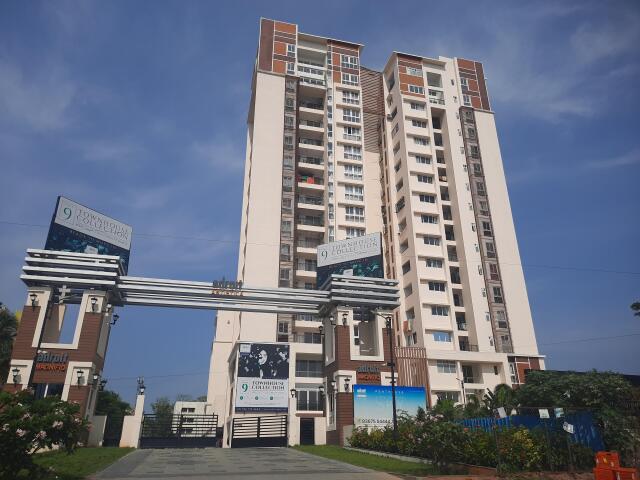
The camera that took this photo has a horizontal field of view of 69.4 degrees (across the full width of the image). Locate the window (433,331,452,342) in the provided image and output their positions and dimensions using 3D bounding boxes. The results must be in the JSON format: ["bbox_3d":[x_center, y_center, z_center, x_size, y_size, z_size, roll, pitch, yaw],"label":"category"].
[{"bbox_3d":[14.100,11.165,53.008,2.270,1.090,0.200,6,-25,-13],"label":"window"}]

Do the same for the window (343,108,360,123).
[{"bbox_3d":[4.352,-17.017,63.413,2.374,2.300,0.200,6,-24,-13],"label":"window"}]

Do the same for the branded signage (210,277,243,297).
[{"bbox_3d":[-6.776,3.466,33.655,2.263,1.395,0.200,6,-24,-13],"label":"branded signage"}]

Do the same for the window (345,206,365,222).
[{"bbox_3d":[4.345,-3.116,56.566,2.430,2.090,0.200,6,-25,-13],"label":"window"}]

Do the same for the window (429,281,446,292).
[{"bbox_3d":[14.088,5.611,55.495,2.170,1.150,0.200,6,-25,-13],"label":"window"}]

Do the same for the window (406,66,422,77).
[{"bbox_3d":[14.098,-24.951,68.640,2.509,1.468,0.150,6,-24,-13],"label":"window"}]

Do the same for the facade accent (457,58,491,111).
[{"bbox_3d":[23.637,-23.931,71.018,4.597,9.108,0.300,6,-24,-13],"label":"facade accent"}]

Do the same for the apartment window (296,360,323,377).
[{"bbox_3d":[-1.045,13.629,48.795,2.980,1.760,0.200,6,-25,-13],"label":"apartment window"}]

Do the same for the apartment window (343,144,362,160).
[{"bbox_3d":[4.325,-11.361,60.317,2.375,1.960,0.150,6,-24,-13],"label":"apartment window"}]

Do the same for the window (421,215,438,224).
[{"bbox_3d":[14.136,-2.588,59.184,2.300,1.180,0.200,6,-25,-13],"label":"window"}]

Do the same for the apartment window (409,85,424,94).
[{"bbox_3d":[14.100,-21.796,67.219,2.520,1.480,0.200,6,-25,-13],"label":"apartment window"}]

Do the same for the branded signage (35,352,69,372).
[{"bbox_3d":[-17.136,7.832,29.583,1.753,1.139,0.150,6,-24,-13],"label":"branded signage"}]

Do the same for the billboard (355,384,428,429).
[{"bbox_3d":[4.904,11.723,32.421,5.453,2.783,0.200,6,-24,-14],"label":"billboard"}]

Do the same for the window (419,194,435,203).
[{"bbox_3d":[14.163,-5.359,61.070,2.263,1.246,0.200,6,-24,-14],"label":"window"}]

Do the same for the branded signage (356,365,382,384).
[{"bbox_3d":[3.666,9.963,34.563,1.927,1.163,0.150,6,-24,-13],"label":"branded signage"}]

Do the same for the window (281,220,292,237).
[{"bbox_3d":[-3.910,-1.324,54.127,1.243,1.954,0.200,6,-24,-13],"label":"window"}]

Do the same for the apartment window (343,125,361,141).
[{"bbox_3d":[4.294,-14.138,61.511,2.400,2.029,0.150,6,-24,-13],"label":"apartment window"}]

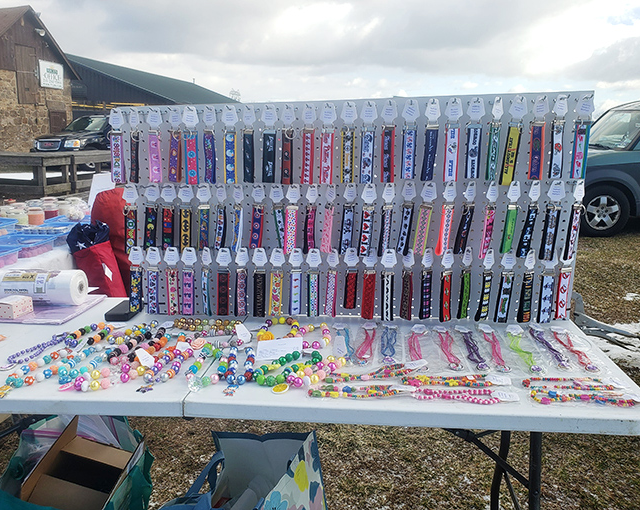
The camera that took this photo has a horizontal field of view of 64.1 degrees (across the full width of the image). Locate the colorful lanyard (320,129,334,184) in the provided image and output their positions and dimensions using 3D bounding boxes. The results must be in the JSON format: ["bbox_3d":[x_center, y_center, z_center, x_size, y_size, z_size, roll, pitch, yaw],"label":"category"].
[{"bbox_3d":[0.019,-0.253,1.321,0.034,0.141,0.012,3,15,3],"label":"colorful lanyard"}]

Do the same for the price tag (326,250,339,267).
[{"bbox_3d":[0.036,0.010,1.407,0.044,0.055,0.005,8,15,30],"label":"price tag"}]

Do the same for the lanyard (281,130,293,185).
[{"bbox_3d":[-0.085,-0.255,1.333,0.034,0.143,0.012,4,15,9],"label":"lanyard"}]

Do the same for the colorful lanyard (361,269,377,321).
[{"bbox_3d":[0.137,0.112,1.427,0.034,0.143,0.014,2,13,4],"label":"colorful lanyard"}]

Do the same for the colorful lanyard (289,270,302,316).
[{"bbox_3d":[-0.068,0.107,1.439,0.032,0.136,0.011,0,14,-8],"label":"colorful lanyard"}]

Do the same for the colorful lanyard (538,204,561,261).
[{"bbox_3d":[0.582,-0.056,1.292,0.033,0.144,0.012,6,15,15],"label":"colorful lanyard"}]

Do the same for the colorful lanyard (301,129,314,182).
[{"bbox_3d":[-0.032,-0.256,1.329,0.034,0.142,0.014,4,14,7],"label":"colorful lanyard"}]

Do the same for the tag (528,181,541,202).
[{"bbox_3d":[0.534,-0.158,1.272,0.043,0.057,0.005,-8,15,-22],"label":"tag"}]

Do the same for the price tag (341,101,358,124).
[{"bbox_3d":[0.074,-0.351,1.272,0.043,0.058,0.005,0,14,5],"label":"price tag"}]

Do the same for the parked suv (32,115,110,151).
[{"bbox_3d":[-7.050,-3.780,17.100,1.900,1.800,4.870,5,14,21],"label":"parked suv"}]

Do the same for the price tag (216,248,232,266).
[{"bbox_3d":[-0.271,0.008,1.446,0.043,0.054,0.003,1,13,7],"label":"price tag"}]

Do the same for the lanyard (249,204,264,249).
[{"bbox_3d":[-0.171,-0.076,1.383,0.032,0.122,0.015,5,15,6],"label":"lanyard"}]

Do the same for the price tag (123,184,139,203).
[{"bbox_3d":[-0.526,-0.170,1.425,0.043,0.053,0.005,1,15,-10],"label":"price tag"}]

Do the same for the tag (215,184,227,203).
[{"bbox_3d":[-0.269,-0.168,1.393,0.043,0.051,0.005,10,18,34],"label":"tag"}]

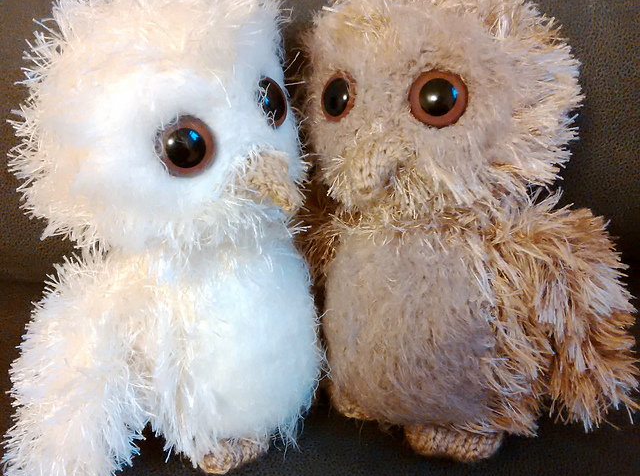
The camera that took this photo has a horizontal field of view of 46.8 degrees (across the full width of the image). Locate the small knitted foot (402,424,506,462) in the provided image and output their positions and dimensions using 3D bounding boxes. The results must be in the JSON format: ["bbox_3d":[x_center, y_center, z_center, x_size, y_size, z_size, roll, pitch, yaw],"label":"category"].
[{"bbox_3d":[0.060,0.085,0.328,0.041,0.018,0.028,11,30,17],"label":"small knitted foot"}]

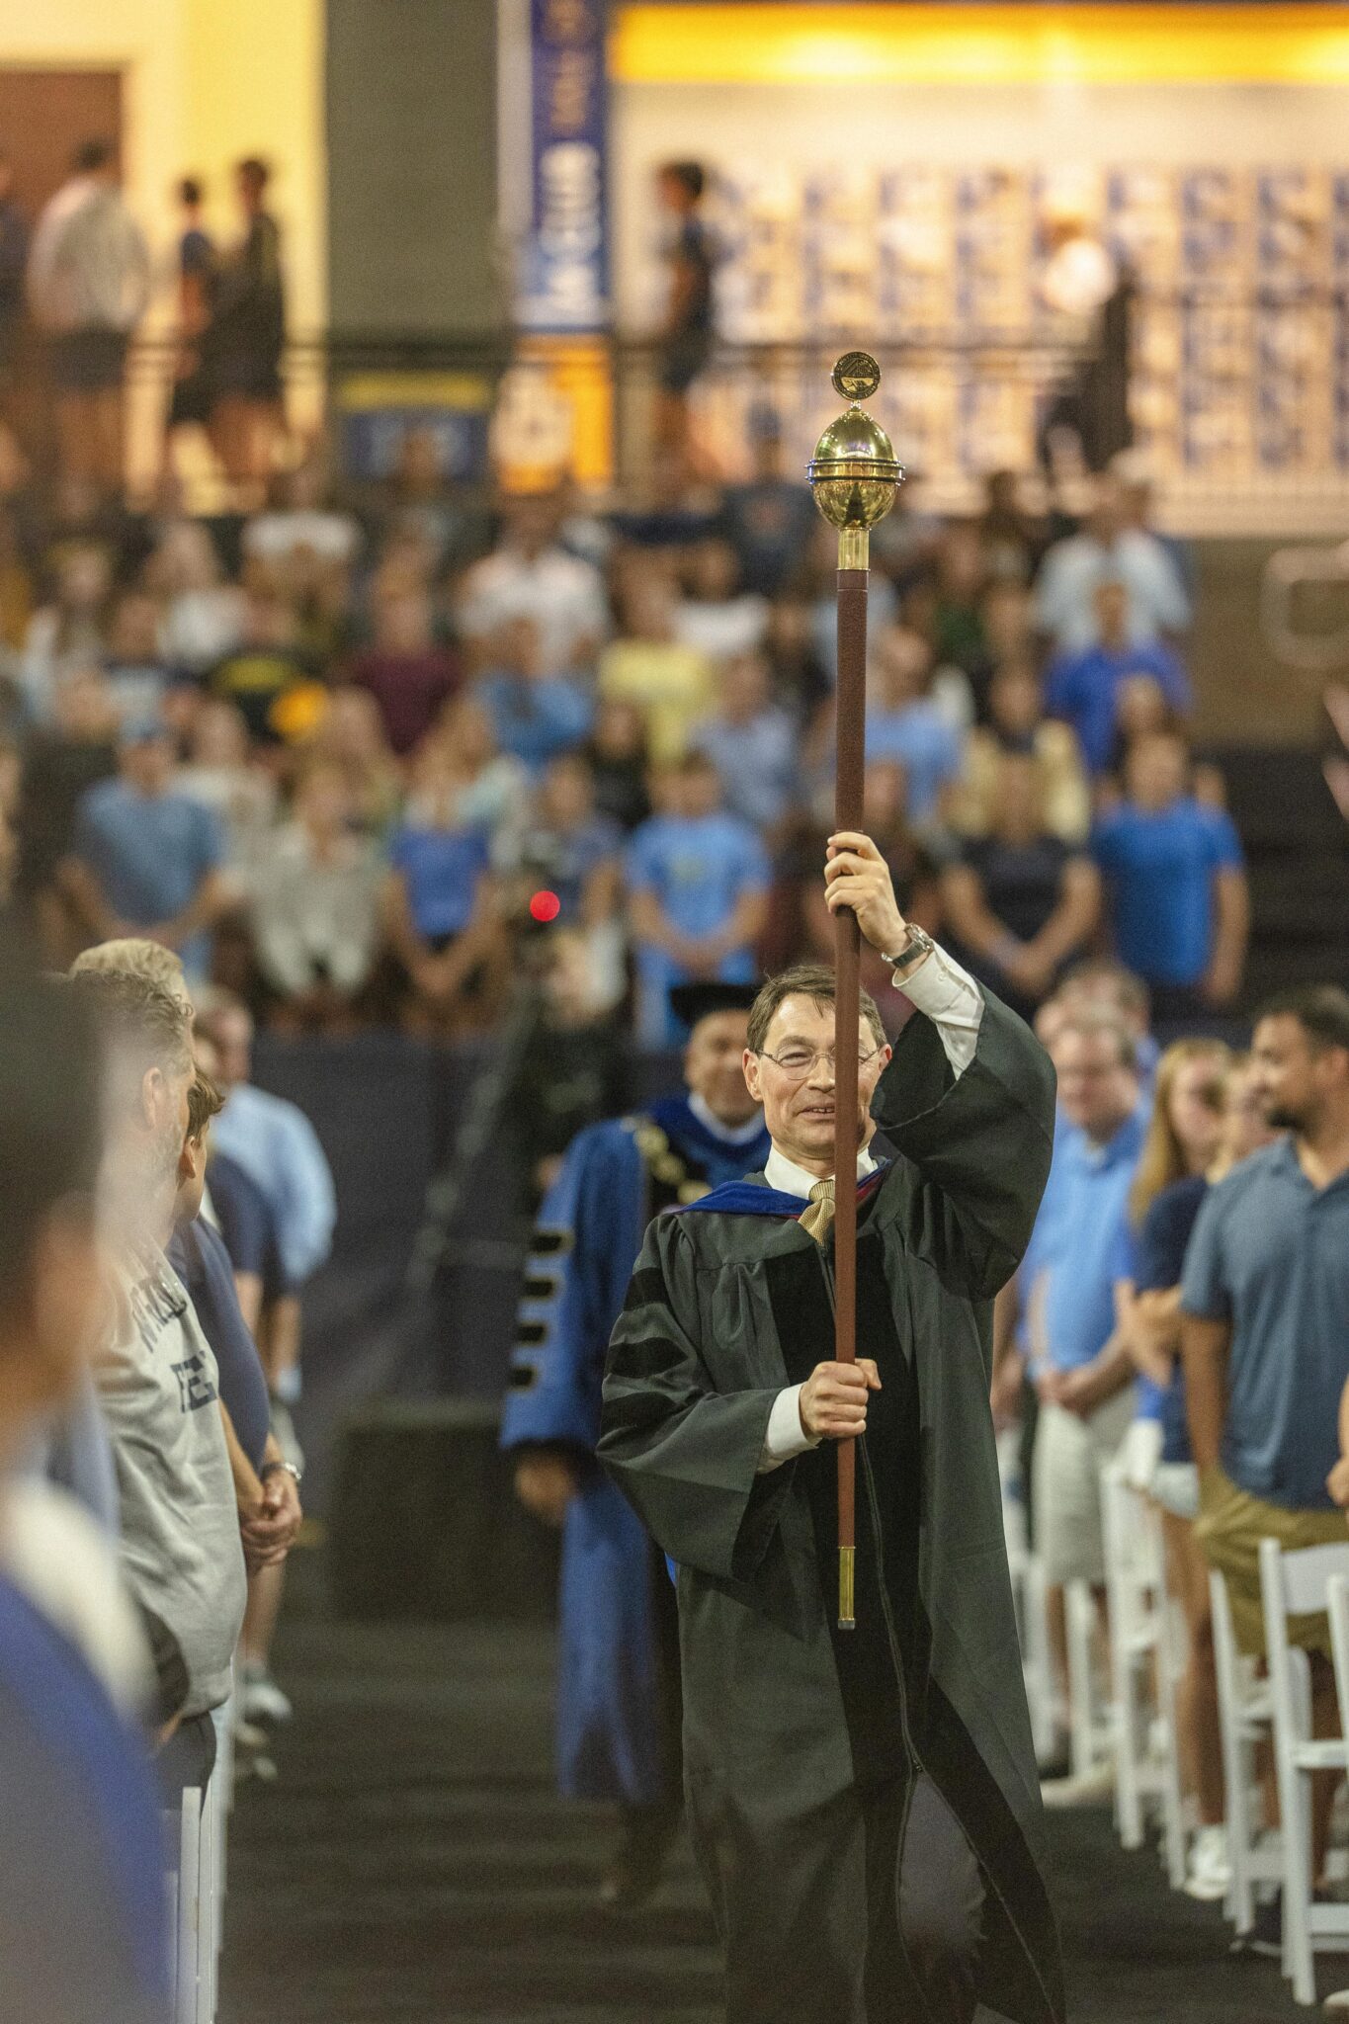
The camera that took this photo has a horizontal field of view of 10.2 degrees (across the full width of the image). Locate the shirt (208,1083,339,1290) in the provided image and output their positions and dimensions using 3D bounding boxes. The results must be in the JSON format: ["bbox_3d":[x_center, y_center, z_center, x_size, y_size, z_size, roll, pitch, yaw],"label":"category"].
[{"bbox_3d":[-1.050,0.540,17.800,0.540,0.750,0.320,0,0,-30],"label":"shirt"}]

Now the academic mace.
[{"bbox_3d":[0.219,-0.026,9.200,0.115,1.545,0.110,0,2,0],"label":"academic mace"}]

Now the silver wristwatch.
[{"bbox_3d":[0.287,-0.079,9.300,0.056,0.042,0.062,-43,0,9],"label":"silver wristwatch"}]

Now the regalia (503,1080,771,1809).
[{"bbox_3d":[0.088,0.811,14.100,0.800,1.330,0.520,0,0,-1],"label":"regalia"}]

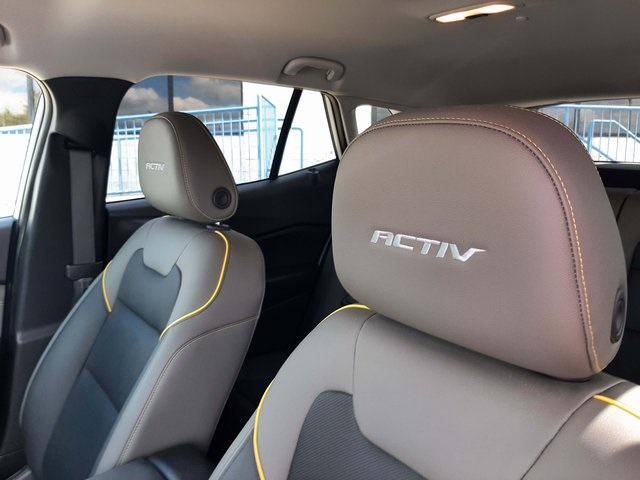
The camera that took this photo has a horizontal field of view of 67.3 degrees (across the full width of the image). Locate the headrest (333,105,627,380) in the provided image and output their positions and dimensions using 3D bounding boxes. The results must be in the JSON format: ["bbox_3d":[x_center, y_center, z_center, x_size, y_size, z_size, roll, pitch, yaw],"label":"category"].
[{"bbox_3d":[0.126,-0.009,0.424,0.143,0.200,0.277,-9,14,-34],"label":"headrest"}]

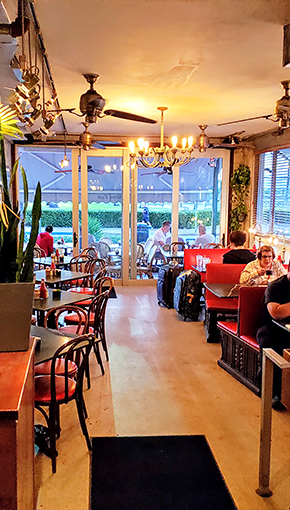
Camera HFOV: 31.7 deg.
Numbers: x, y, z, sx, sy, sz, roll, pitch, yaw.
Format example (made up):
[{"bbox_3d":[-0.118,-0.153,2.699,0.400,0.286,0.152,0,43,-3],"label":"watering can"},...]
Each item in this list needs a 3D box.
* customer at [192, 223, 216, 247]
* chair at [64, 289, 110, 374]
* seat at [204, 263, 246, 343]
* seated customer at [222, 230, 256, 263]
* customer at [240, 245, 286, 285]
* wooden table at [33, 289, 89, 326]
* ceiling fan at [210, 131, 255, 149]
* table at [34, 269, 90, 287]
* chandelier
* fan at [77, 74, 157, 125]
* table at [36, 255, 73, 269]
[{"bbox_3d":[1.255,-0.056,11.527,0.750,1.260,0.520,2,7,10],"label":"customer"},{"bbox_3d":[-0.655,0.822,5.303,0.520,0.880,0.430,4,8,24],"label":"chair"},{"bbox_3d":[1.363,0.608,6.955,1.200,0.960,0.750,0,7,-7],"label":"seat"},{"bbox_3d":[1.339,0.344,7.458,0.500,1.360,0.720,0,7,-7],"label":"seated customer"},{"bbox_3d":[1.528,0.500,6.725,0.580,1.260,0.720,1,7,0],"label":"customer"},{"bbox_3d":[-1.095,0.846,5.615,0.760,0.750,0.760,5,8,31],"label":"wooden table"},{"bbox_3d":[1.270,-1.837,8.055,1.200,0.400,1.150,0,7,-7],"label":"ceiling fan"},{"bbox_3d":[-1.208,0.641,6.603,0.770,0.750,0.770,6,9,34],"label":"table"},{"bbox_3d":[0.218,-1.516,6.610,0.900,0.780,0.900,1,7,0],"label":"chandelier"},{"bbox_3d":[-0.477,-1.392,4.582,1.340,0.414,1.340,-6,10,-44],"label":"fan"},{"bbox_3d":[-1.441,0.466,8.552,0.770,0.760,0.770,6,9,38],"label":"table"}]

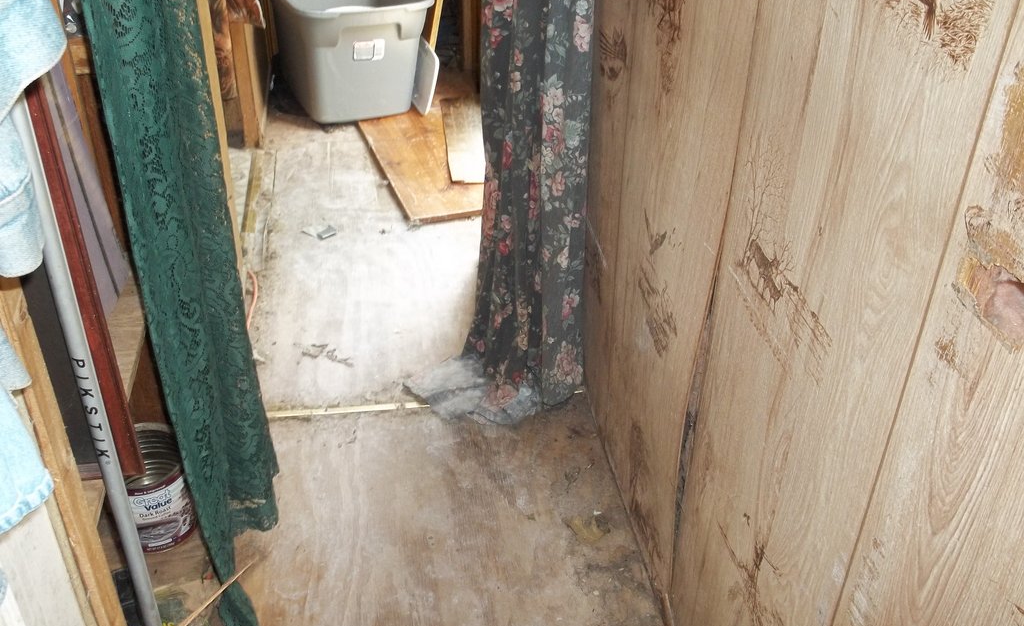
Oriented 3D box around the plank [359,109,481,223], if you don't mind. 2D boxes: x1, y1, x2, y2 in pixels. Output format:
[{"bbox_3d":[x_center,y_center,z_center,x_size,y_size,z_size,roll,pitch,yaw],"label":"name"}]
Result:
[{"bbox_3d":[-0.270,-0.550,3.483,0.400,0.018,0.887,-9,35,-16],"label":"plank"}]

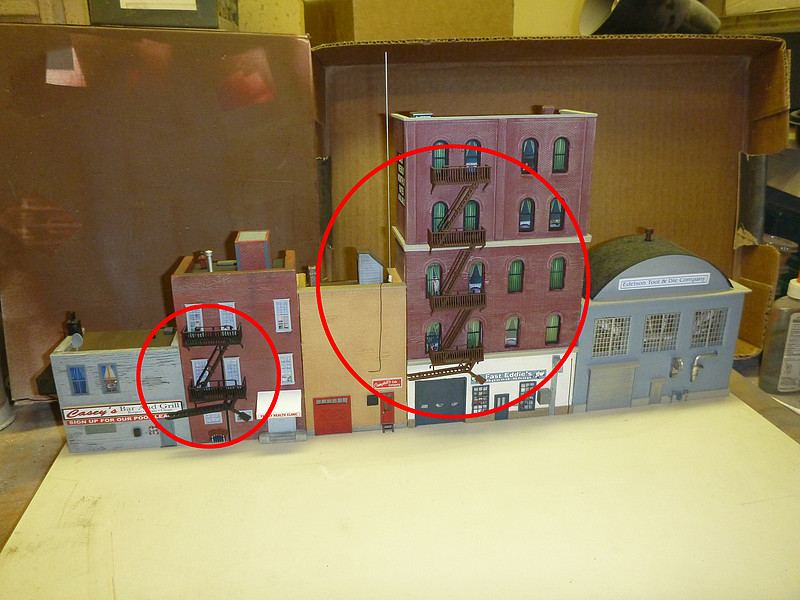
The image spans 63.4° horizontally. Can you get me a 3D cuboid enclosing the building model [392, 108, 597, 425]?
[{"bbox_3d":[0.074,-0.028,0.551,0.150,0.258,0.079,-3,19,-8],"label":"building model"}]

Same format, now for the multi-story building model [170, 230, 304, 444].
[{"bbox_3d":[-0.129,0.031,0.536,0.093,0.161,0.068,-3,19,-8],"label":"multi-story building model"}]

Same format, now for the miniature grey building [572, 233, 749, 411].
[{"bbox_3d":[0.224,0.016,0.593,0.159,0.144,0.068,-4,19,-9],"label":"miniature grey building"}]

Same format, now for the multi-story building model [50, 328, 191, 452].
[{"bbox_3d":[-0.222,0.070,0.537,0.094,0.088,0.056,-3,19,-8],"label":"multi-story building model"}]

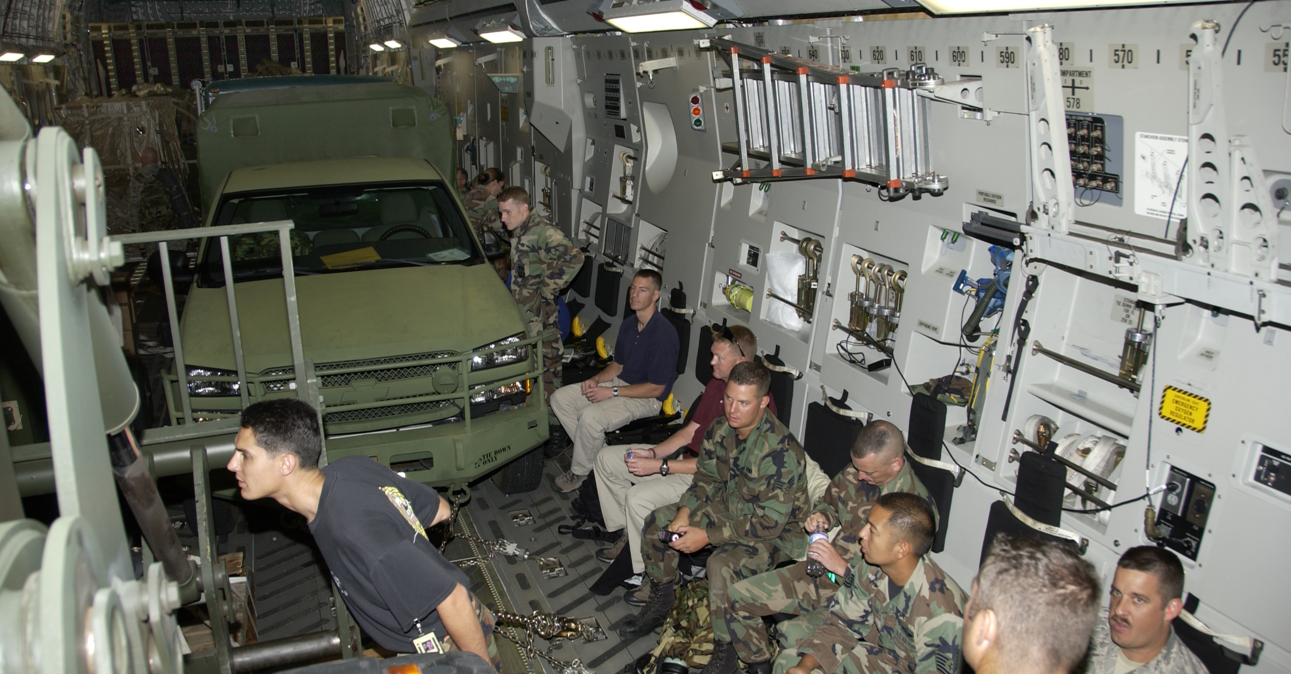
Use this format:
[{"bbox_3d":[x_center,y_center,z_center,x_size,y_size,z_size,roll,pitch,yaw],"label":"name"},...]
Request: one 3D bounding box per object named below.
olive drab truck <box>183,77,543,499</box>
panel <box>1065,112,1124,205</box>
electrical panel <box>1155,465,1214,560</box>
[{"bbox_3d":[-2.344,-0.587,7.306,2.050,2.340,5.850,-6,18,-19],"label":"olive drab truck"},{"bbox_3d":[1.467,-0.587,3.173,0.050,0.300,0.270,-17,21,-18],"label":"panel"},{"bbox_3d":[1.635,0.532,2.909,0.050,0.245,0.155,0,15,-23],"label":"electrical panel"}]

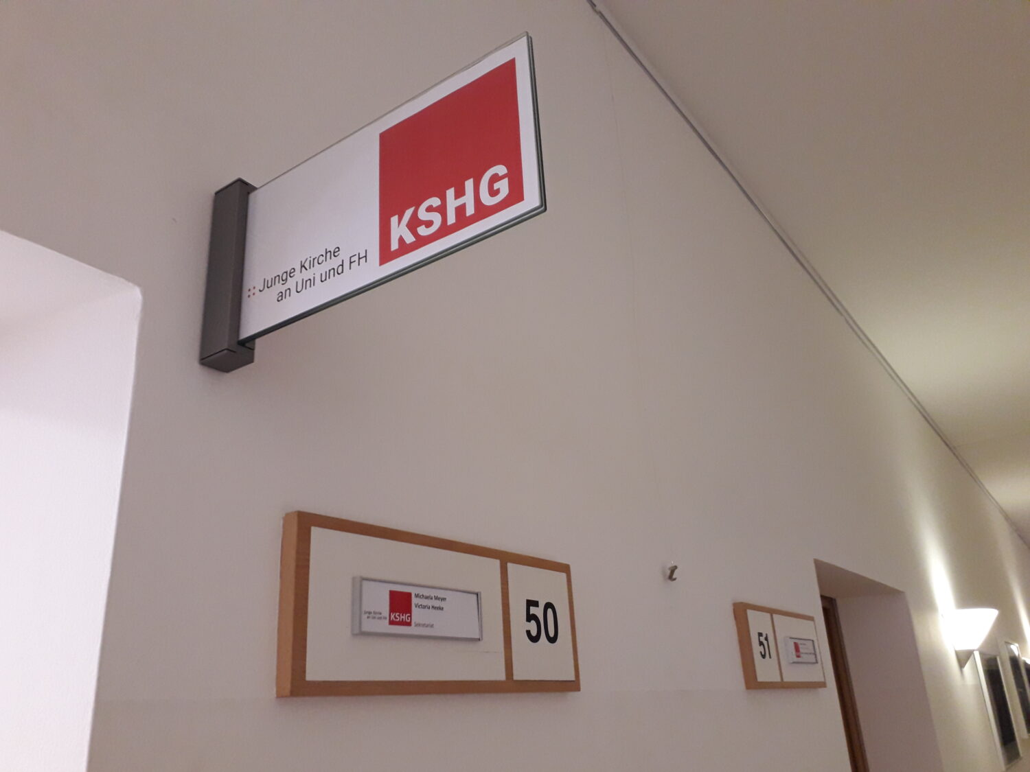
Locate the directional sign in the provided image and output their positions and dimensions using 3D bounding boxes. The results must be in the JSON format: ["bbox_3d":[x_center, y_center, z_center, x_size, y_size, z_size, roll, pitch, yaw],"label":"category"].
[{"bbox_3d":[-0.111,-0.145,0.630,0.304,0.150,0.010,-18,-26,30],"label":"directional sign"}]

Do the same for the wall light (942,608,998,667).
[{"bbox_3d":[1.872,1.020,3.236,0.178,0.223,0.350,-18,-27,32],"label":"wall light"}]

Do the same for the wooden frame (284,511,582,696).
[{"bbox_3d":[-0.061,0.243,0.846,0.019,0.152,0.441,-18,-27,32],"label":"wooden frame"}]

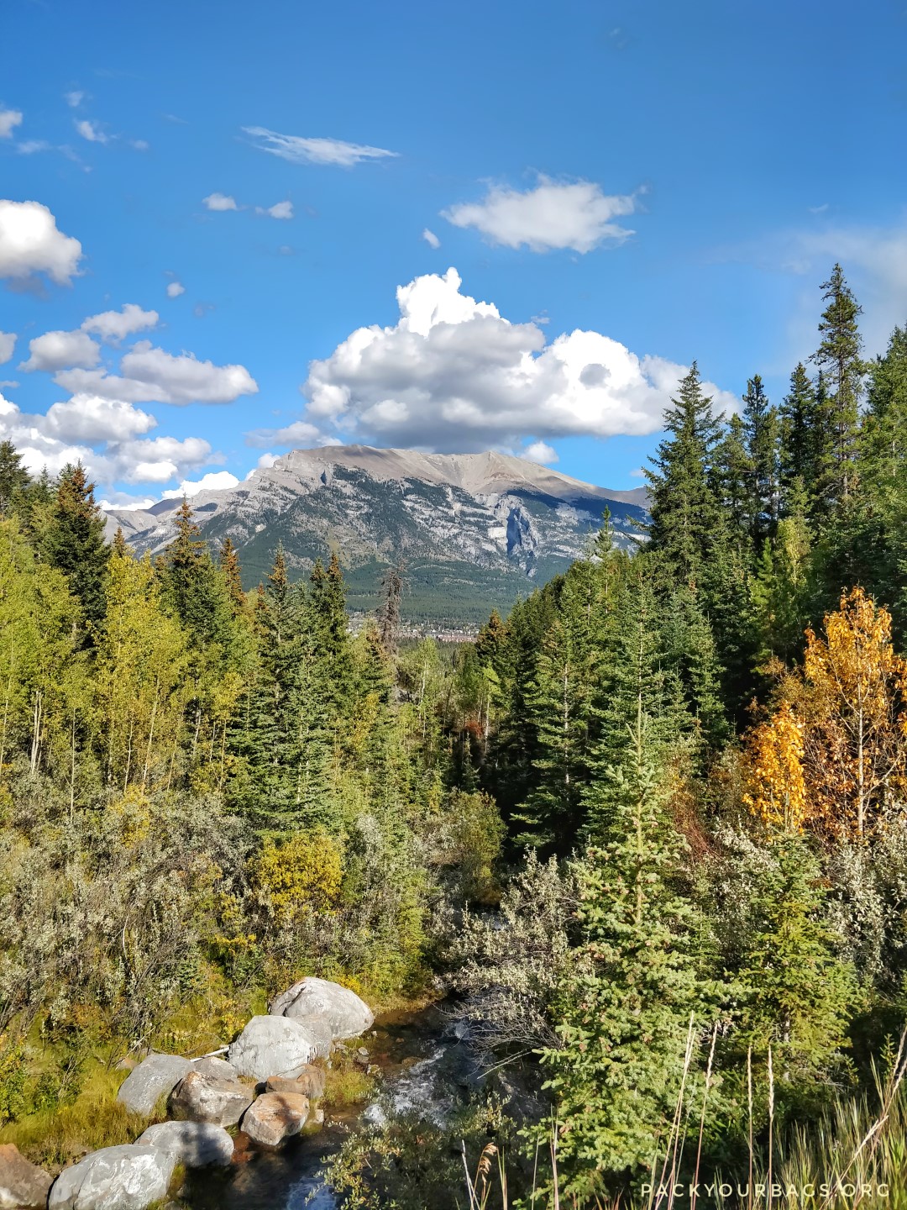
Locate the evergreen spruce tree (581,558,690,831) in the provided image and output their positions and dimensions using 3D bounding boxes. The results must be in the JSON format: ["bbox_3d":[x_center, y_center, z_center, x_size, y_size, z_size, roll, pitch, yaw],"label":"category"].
[{"bbox_3d":[4.567,2.449,21.000,2.626,7.193,2.626,0,0,0],"label":"evergreen spruce tree"}]

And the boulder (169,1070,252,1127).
[{"bbox_3d":[-2.901,5.899,10.000,1.030,0.580,0.750,0,0,0],"label":"boulder"}]

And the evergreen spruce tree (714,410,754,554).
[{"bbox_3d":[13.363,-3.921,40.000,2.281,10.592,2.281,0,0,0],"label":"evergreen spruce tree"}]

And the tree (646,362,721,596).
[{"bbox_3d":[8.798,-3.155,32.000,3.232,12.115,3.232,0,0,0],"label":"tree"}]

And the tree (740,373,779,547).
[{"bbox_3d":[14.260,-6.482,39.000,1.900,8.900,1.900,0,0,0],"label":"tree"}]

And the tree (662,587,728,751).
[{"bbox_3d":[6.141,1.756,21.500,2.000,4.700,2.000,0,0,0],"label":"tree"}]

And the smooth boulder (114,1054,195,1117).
[{"bbox_3d":[-3.531,5.661,9.900,0.950,0.650,0.850,0,0,0],"label":"smooth boulder"}]

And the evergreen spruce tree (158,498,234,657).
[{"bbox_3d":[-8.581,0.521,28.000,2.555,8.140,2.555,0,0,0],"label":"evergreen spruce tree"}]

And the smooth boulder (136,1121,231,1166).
[{"bbox_3d":[-3.056,6.117,9.500,1.150,0.500,0.750,0,0,0],"label":"smooth boulder"}]

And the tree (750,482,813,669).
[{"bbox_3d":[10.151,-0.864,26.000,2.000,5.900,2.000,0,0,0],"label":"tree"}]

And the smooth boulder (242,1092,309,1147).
[{"bbox_3d":[-2.093,6.013,9.800,0.820,0.520,0.700,0,0,0],"label":"smooth boulder"}]

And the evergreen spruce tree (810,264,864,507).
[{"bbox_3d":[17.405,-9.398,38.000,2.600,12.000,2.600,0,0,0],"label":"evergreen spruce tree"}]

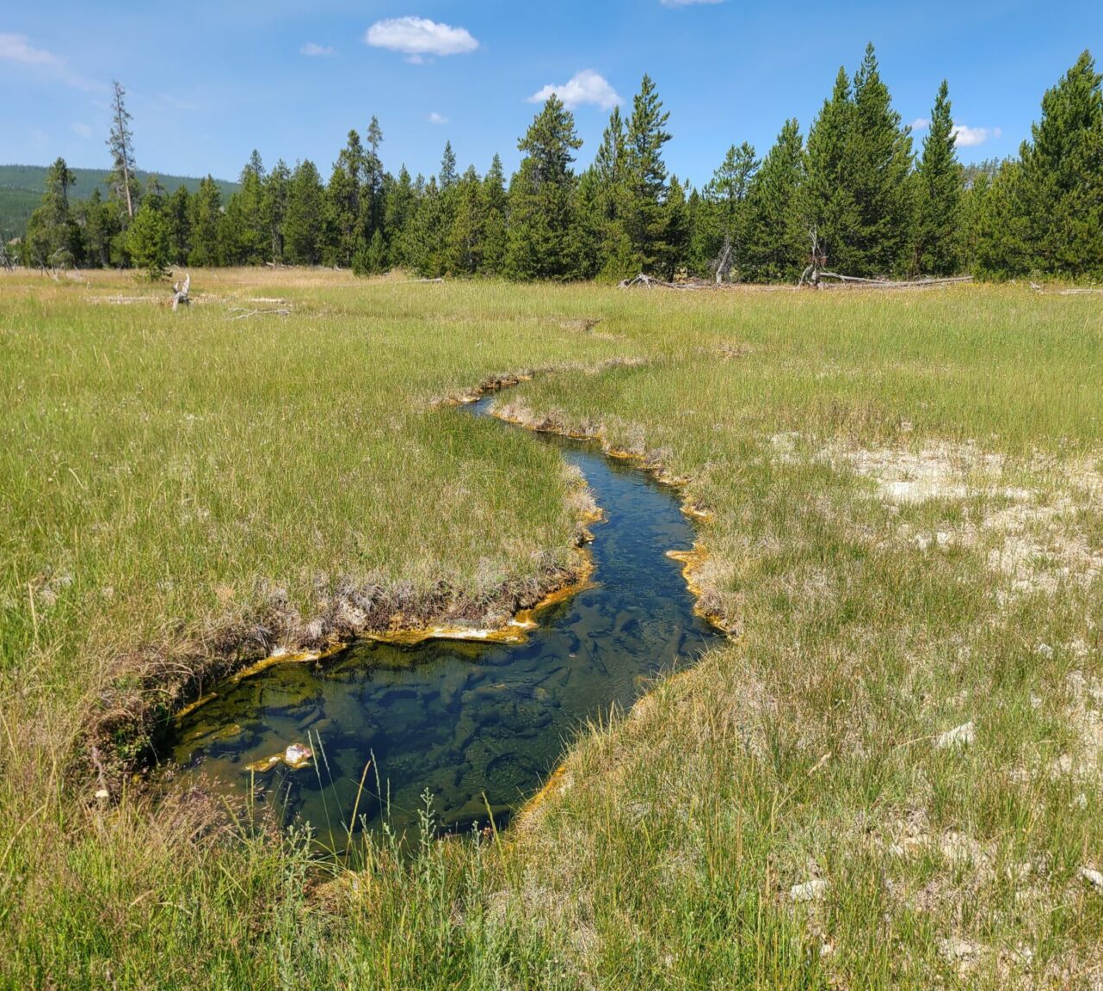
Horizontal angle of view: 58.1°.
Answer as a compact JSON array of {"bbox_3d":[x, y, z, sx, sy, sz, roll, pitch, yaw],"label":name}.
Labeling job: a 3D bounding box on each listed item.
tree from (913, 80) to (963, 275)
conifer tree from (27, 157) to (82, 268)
[{"bbox_3d":[17.895,-14.539,45.938,2.362,8.758,2.362,5,15,20],"label":"tree"},{"bbox_3d":[-33.540,-19.000,66.898,3.799,7.198,3.799,-7,16,-25],"label":"conifer tree"}]

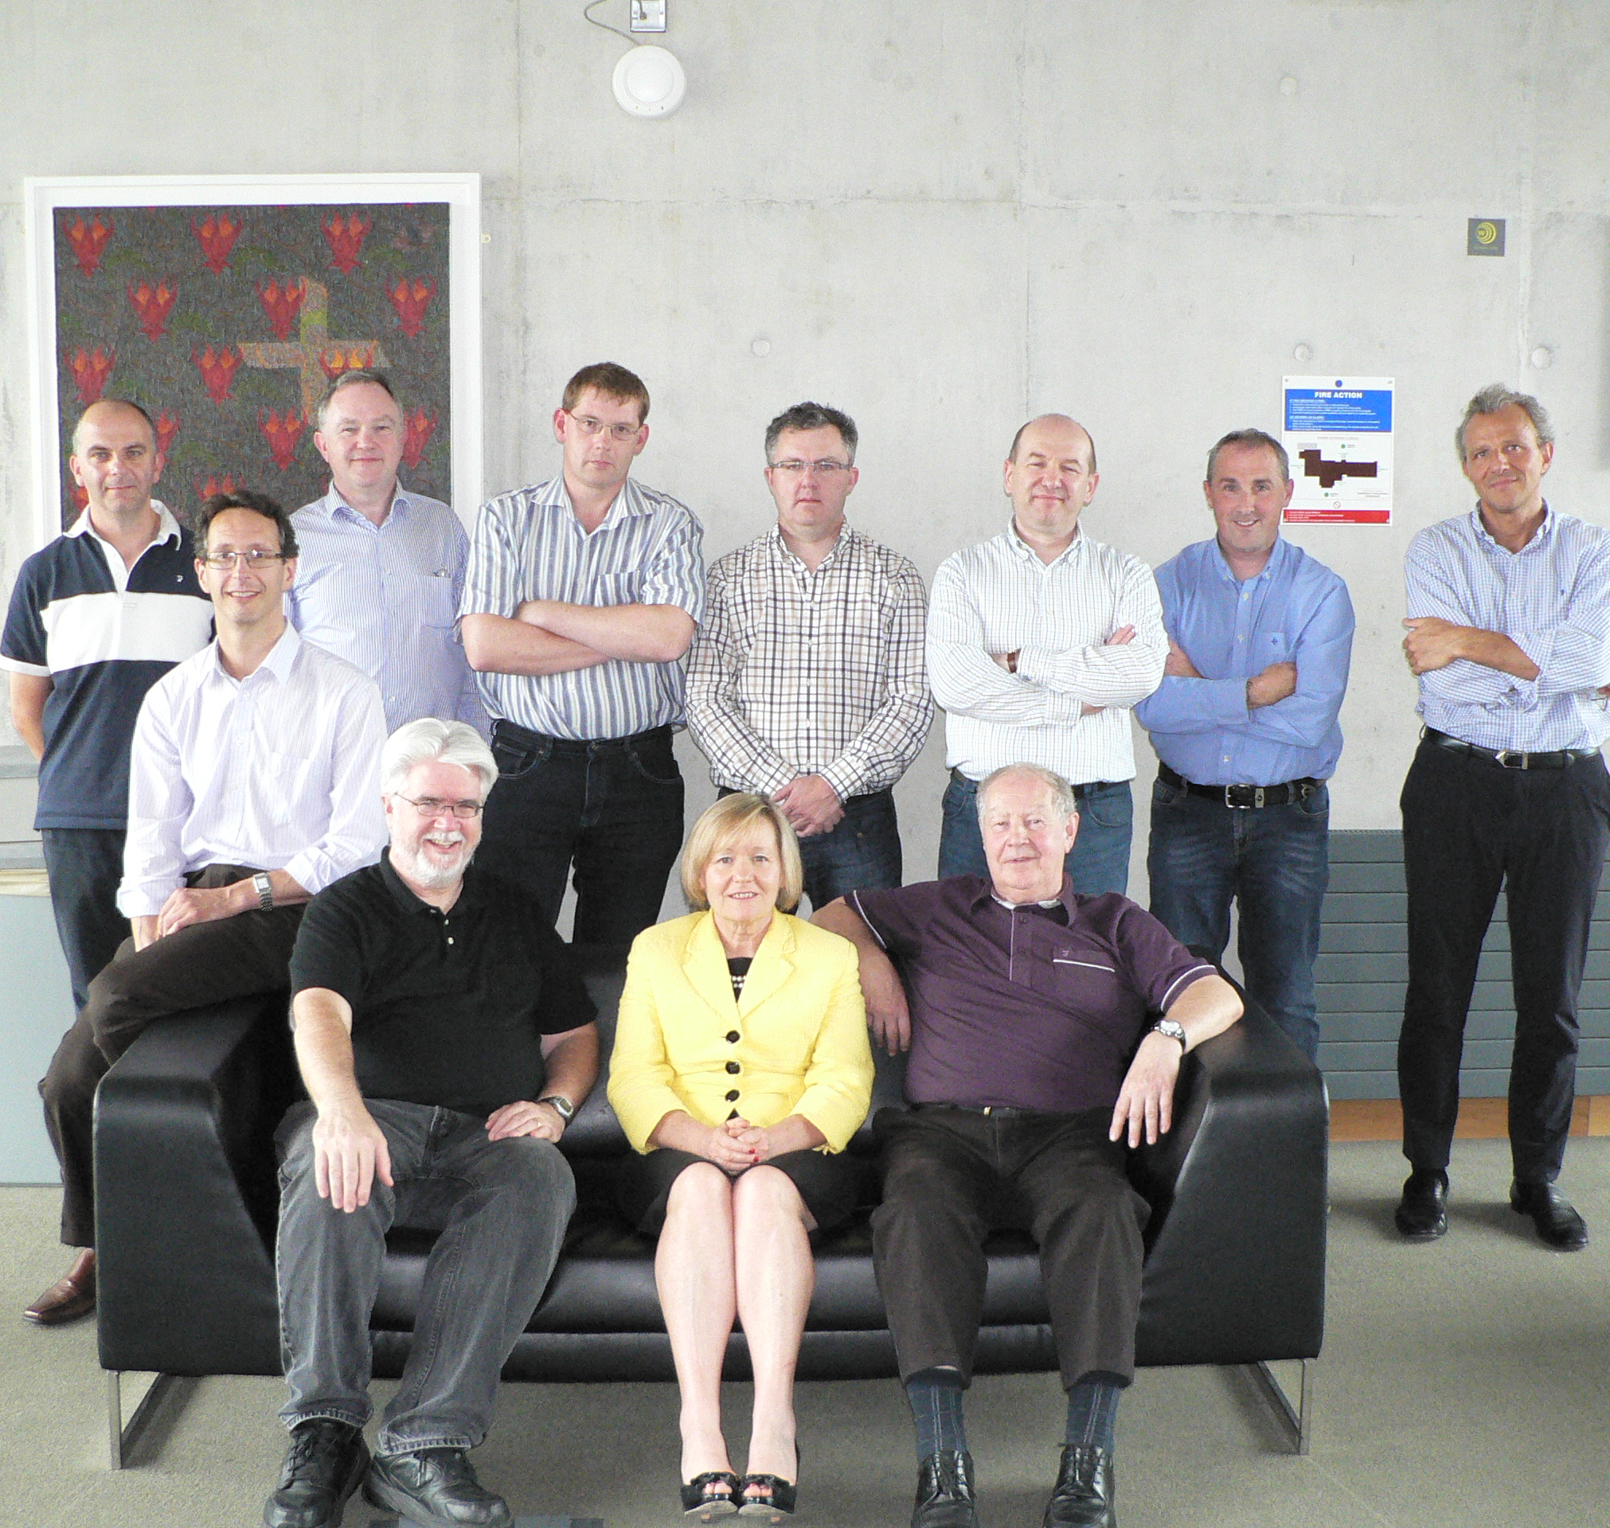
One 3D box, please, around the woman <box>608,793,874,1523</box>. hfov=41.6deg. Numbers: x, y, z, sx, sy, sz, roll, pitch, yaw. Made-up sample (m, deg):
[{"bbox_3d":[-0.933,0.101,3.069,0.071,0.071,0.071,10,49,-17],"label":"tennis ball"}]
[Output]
[{"bbox_3d":[-0.106,0.604,3.556,0.450,1.089,0.700,0,7,-2],"label":"woman"}]

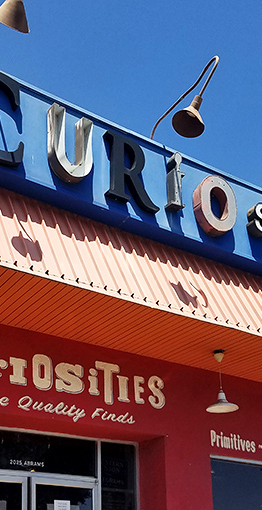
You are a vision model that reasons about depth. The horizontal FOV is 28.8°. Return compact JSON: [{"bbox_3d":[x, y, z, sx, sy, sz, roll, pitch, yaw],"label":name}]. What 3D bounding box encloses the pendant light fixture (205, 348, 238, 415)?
[{"bbox_3d":[1.063,1.461,6.035,0.384,0.738,0.384,2,-30,1],"label":"pendant light fixture"}]

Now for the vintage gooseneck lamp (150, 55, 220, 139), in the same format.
[{"bbox_3d":[0.595,-1.592,5.794,0.360,0.710,1.150,19,-35,-28],"label":"vintage gooseneck lamp"}]

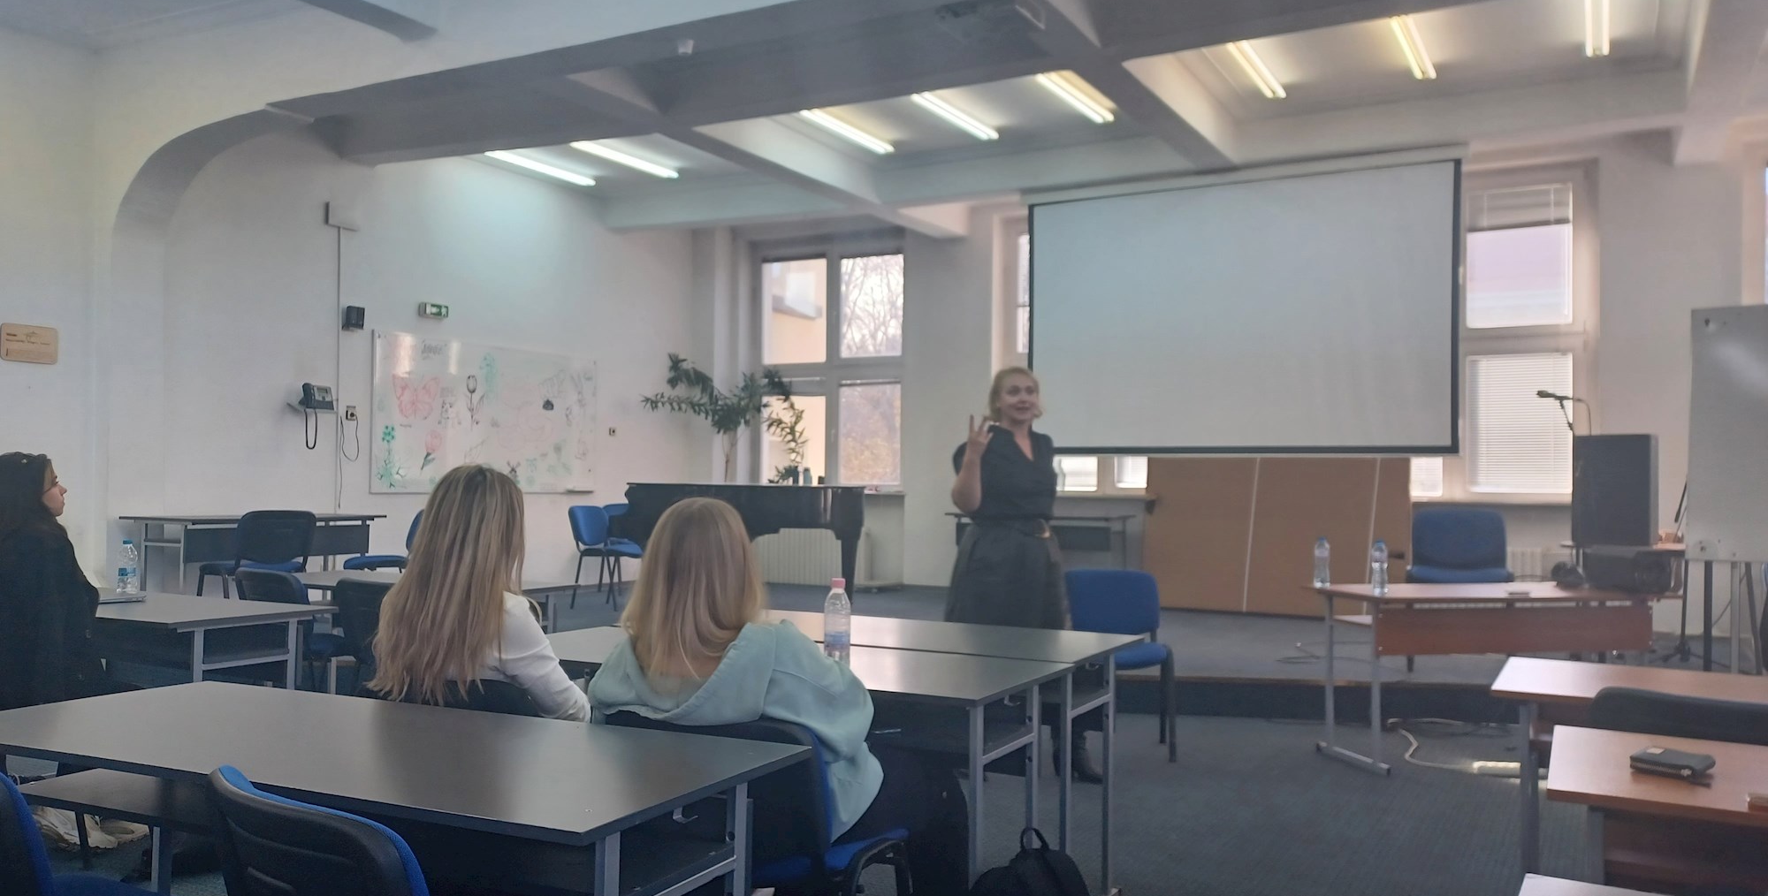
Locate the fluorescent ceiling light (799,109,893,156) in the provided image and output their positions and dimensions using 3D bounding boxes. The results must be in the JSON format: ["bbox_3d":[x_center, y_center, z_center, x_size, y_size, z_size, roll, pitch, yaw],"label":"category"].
[{"bbox_3d":[-0.353,-2.369,9.381,0.160,0.100,1.500,0,-2,30],"label":"fluorescent ceiling light"}]

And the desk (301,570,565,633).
[{"bbox_3d":[-2.197,0.983,5.828,1.610,0.754,0.620,0,-2,29],"label":"desk"}]

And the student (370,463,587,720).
[{"bbox_3d":[-0.852,0.678,3.309,0.560,1.264,0.880,0,-2,29],"label":"student"}]

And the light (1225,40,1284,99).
[{"bbox_3d":[2.256,-2.380,7.859,0.160,0.100,1.500,0,-2,30],"label":"light"}]

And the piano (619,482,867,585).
[{"bbox_3d":[-1.240,0.787,10.560,1.480,0.980,1.680,2,-2,-44],"label":"piano"}]

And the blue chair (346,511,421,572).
[{"bbox_3d":[-3.270,0.793,8.350,0.540,0.820,0.500,1,-2,0],"label":"blue chair"}]

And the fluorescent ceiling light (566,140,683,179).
[{"bbox_3d":[-2.175,-2.426,10.690,0.150,0.080,1.450,0,-2,29],"label":"fluorescent ceiling light"}]

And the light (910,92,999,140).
[{"bbox_3d":[0.513,-2.479,9.363,0.170,0.090,1.300,0,-2,29],"label":"light"}]

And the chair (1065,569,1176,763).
[{"bbox_3d":[1.062,0.970,5.865,0.530,0.810,0.570,0,-2,7],"label":"chair"}]

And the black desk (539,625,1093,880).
[{"bbox_3d":[-0.354,0.943,3.469,1.610,0.754,0.620,0,-2,29],"label":"black desk"}]

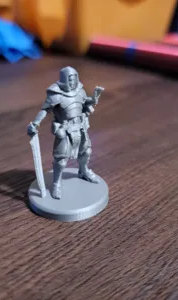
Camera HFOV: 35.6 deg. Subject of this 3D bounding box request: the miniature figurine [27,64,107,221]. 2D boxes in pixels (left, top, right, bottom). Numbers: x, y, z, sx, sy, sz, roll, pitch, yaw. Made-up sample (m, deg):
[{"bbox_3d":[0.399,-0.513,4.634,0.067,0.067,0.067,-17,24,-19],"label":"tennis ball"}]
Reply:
[{"bbox_3d":[-0.007,-0.003,0.082,0.026,0.041,0.026,-16,31,-28],"label":"miniature figurine"}]

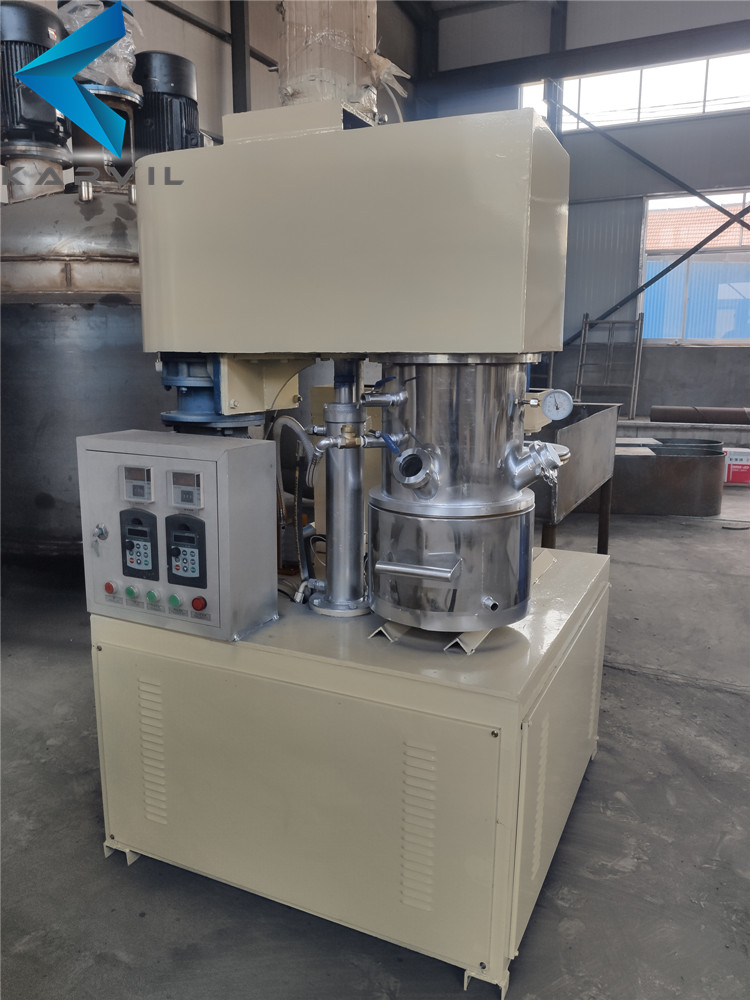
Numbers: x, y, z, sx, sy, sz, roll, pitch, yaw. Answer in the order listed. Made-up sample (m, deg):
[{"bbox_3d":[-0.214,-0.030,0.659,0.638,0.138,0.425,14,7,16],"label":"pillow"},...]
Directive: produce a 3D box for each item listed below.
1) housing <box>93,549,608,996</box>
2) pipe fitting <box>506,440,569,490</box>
[{"bbox_3d":[0.009,0.526,2.100,1.020,0.634,1.002,6,13,25],"label":"housing"},{"bbox_3d":[0.337,-0.074,1.645,0.125,0.090,0.072,-14,4,27],"label":"pipe fitting"}]

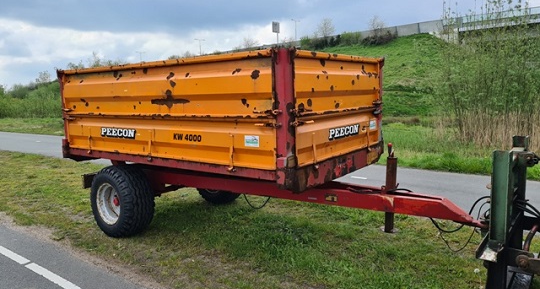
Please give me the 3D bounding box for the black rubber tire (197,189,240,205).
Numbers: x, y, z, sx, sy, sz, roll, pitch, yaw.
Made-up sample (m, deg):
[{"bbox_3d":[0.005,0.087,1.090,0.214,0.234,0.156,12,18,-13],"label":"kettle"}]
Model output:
[{"bbox_3d":[-0.708,0.459,5.855,0.786,0.786,0.365,4,9,37],"label":"black rubber tire"}]

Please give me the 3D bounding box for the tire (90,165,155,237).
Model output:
[{"bbox_3d":[-1.670,0.637,4.589,0.786,0.786,0.365,4,9,37],"label":"tire"}]

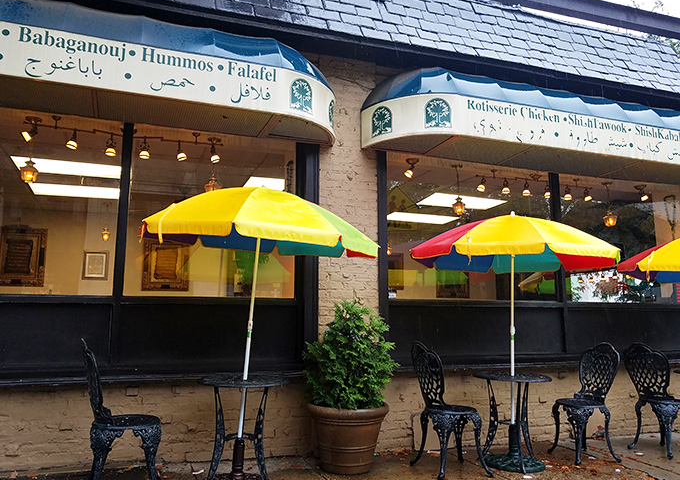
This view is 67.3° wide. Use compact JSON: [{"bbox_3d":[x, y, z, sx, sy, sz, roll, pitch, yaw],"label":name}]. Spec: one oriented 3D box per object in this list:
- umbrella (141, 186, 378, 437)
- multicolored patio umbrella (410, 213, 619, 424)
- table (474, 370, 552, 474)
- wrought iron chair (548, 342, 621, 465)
[{"bbox_3d":[-0.587,0.469,3.420,1.584,1.676,1.584,6,-5,-15],"label":"umbrella"},{"bbox_3d":[1.333,0.595,3.959,1.573,1.623,1.573,4,-7,-16],"label":"multicolored patio umbrella"},{"bbox_3d":[1.306,1.348,3.864,0.600,0.642,0.600,3,-10,-16],"label":"table"},{"bbox_3d":[1.933,1.259,4.060,0.512,0.880,0.419,3,-10,-16],"label":"wrought iron chair"}]

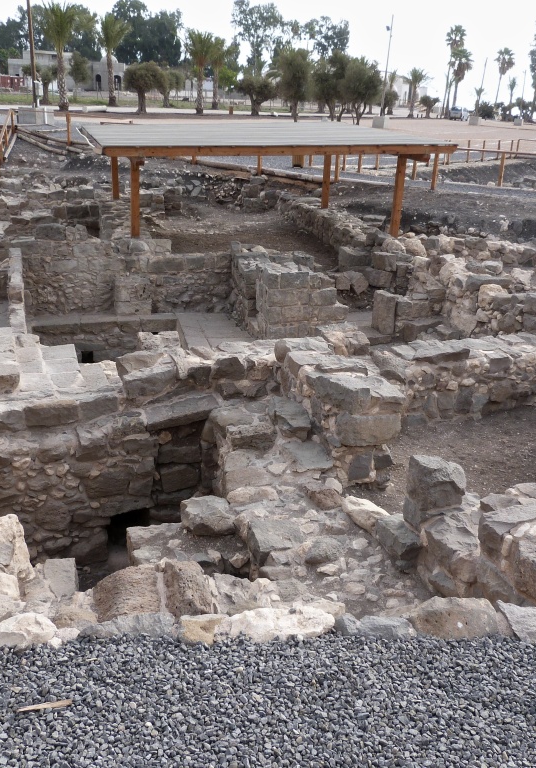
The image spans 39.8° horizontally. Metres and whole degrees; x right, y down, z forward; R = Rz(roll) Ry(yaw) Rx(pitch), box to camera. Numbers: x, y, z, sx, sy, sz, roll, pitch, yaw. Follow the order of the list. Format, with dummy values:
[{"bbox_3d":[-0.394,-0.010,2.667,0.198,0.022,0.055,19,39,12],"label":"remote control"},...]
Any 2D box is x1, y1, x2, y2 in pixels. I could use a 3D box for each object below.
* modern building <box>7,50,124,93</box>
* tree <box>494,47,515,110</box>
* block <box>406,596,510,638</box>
[{"bbox_3d":[-30.122,-46.484,110.000,17.000,6.300,12.000,-3,21,-11],"label":"modern building"},{"bbox_3d":[36.778,-47.353,115.000,3.100,10.800,3.100,2,21,0],"label":"tree"},{"bbox_3d":[0.733,0.890,2.830,0.370,0.130,0.190,2,21,0],"label":"block"}]

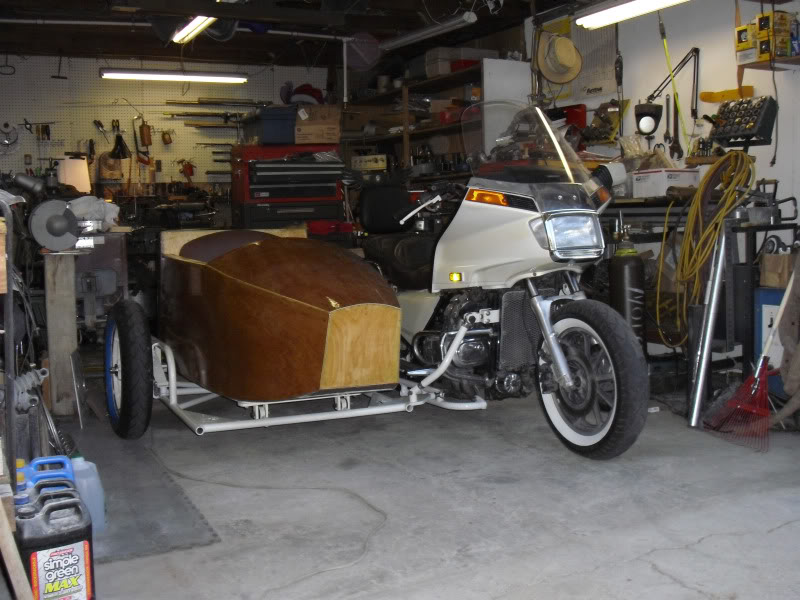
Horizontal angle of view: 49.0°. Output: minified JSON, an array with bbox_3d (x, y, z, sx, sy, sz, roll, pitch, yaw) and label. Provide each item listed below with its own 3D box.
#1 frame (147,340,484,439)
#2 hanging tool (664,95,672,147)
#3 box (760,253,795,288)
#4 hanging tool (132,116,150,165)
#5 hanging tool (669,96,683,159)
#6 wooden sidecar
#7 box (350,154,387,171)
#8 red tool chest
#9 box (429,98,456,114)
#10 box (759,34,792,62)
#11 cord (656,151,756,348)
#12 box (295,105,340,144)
[{"bbox_3d":[-0.492,0.322,4.347,1.220,0.300,1.420,-4,6,-26],"label":"frame"},{"bbox_3d":[1.623,-1.085,5.308,0.022,0.307,0.052,-4,6,-28],"label":"hanging tool"},{"bbox_3d":[1.882,-0.147,4.378,0.160,0.165,0.150,1,6,27],"label":"box"},{"bbox_3d":[-2.261,-1.395,7.680,0.150,0.420,0.040,-4,6,-26],"label":"hanging tool"},{"bbox_3d":[1.651,-1.034,5.262,0.027,0.370,0.092,-4,6,-28],"label":"hanging tool"},{"bbox_3d":[-0.589,0.000,4.440,0.840,0.740,1.600,-4,6,-26],"label":"wooden sidecar"},{"bbox_3d":[-0.286,-1.250,7.981,0.310,0.130,0.140,-1,5,10],"label":"box"},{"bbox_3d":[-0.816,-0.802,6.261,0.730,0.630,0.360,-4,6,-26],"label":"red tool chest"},{"bbox_3d":[0.349,-1.588,7.208,0.190,0.120,0.150,-4,6,-28],"label":"box"},{"bbox_3d":[1.854,-1.250,4.348,0.120,0.115,0.095,-4,6,-28],"label":"box"},{"bbox_3d":[1.518,-0.250,4.350,0.240,0.970,0.450,-4,6,-26],"label":"cord"},{"bbox_3d":[-0.636,-1.248,6.316,0.330,0.280,0.270,-4,6,-26],"label":"box"}]

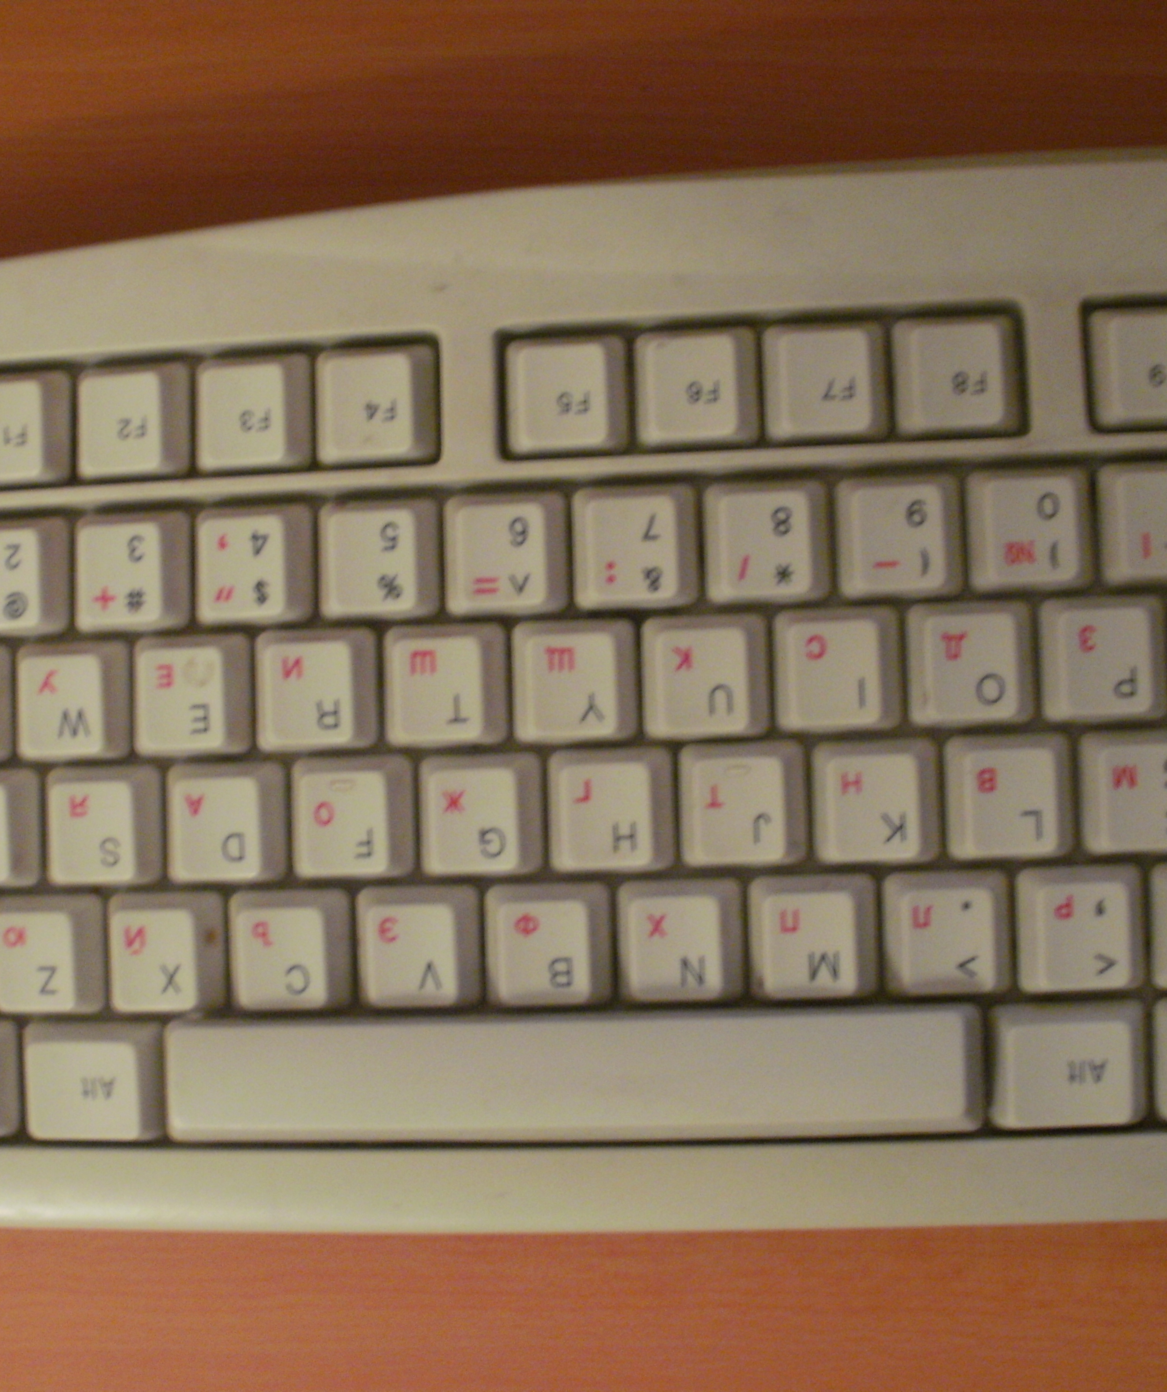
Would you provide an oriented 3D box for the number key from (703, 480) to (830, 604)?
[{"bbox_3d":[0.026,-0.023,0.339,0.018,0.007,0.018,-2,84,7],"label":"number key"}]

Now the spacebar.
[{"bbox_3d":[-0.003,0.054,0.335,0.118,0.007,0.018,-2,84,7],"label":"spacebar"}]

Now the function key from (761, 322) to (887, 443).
[{"bbox_3d":[0.035,-0.047,0.346,0.018,0.008,0.018,-2,85,7],"label":"function key"}]

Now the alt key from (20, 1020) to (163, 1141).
[{"bbox_3d":[-0.073,0.057,0.345,0.022,0.007,0.018,-2,86,7],"label":"alt key"}]

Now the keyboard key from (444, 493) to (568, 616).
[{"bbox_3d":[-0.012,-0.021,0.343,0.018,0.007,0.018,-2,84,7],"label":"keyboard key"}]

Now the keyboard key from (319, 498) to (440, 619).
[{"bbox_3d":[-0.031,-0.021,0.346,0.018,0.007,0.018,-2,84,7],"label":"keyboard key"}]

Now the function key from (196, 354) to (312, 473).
[{"bbox_3d":[-0.050,-0.043,0.350,0.018,0.007,0.018,-2,86,7],"label":"function key"}]

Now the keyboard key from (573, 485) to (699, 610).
[{"bbox_3d":[0.007,-0.022,0.345,0.018,0.008,0.018,-2,85,7],"label":"keyboard key"}]

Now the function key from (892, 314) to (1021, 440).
[{"bbox_3d":[0.054,-0.047,0.343,0.018,0.008,0.018,-2,85,7],"label":"function key"}]

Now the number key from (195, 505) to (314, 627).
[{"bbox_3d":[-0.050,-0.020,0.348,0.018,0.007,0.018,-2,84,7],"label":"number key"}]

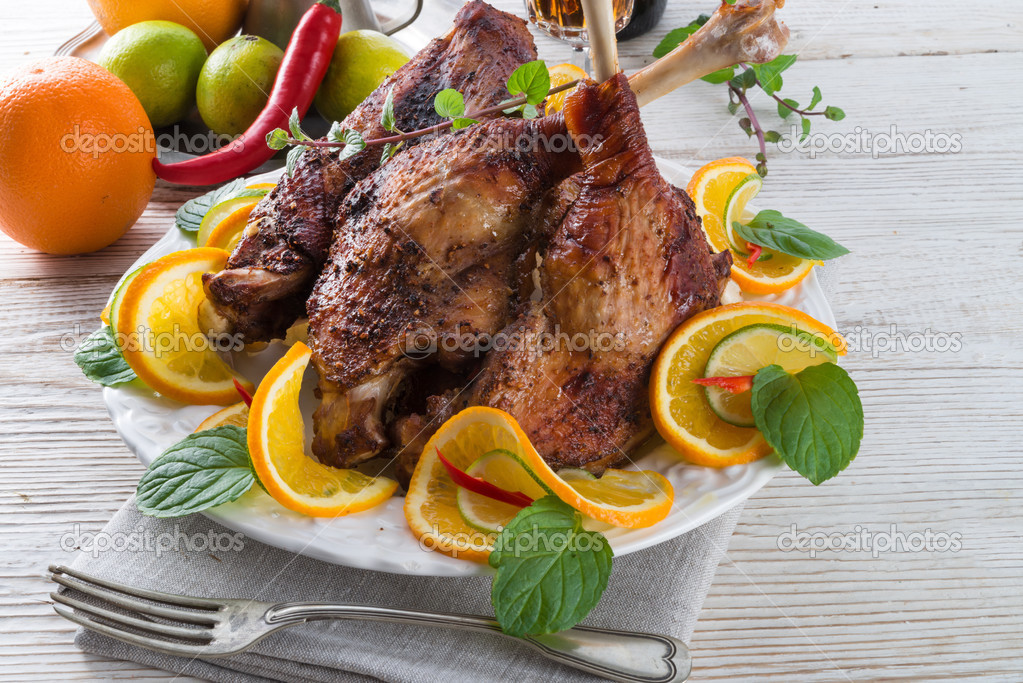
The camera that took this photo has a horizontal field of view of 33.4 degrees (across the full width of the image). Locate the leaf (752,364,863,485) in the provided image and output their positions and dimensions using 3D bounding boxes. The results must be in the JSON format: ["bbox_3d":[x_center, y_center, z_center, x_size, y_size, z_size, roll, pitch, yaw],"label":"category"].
[{"bbox_3d":[0.102,0.029,0.587,0.037,0.011,0.043,-1,60,-8],"label":"leaf"}]

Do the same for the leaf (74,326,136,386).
[{"bbox_3d":[-0.154,0.006,0.659,0.036,0.013,0.030,-18,47,0],"label":"leaf"}]

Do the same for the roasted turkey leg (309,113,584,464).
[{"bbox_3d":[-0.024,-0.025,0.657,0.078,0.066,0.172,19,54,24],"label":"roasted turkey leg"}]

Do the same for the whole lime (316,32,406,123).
[{"bbox_3d":[-0.072,-0.128,0.825,0.047,0.044,0.045,0,37,0],"label":"whole lime"}]

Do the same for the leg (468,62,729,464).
[{"bbox_3d":[0.033,-0.024,0.638,0.084,0.066,0.172,4,58,6],"label":"leg"}]

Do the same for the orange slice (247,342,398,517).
[{"bbox_3d":[-0.069,0.034,0.607,0.055,0.042,0.042,-17,40,-20],"label":"orange slice"}]

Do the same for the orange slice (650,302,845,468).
[{"bbox_3d":[0.085,0.017,0.626,0.076,0.024,0.066,4,59,-3],"label":"orange slice"}]

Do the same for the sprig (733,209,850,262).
[{"bbox_3d":[0.112,-0.042,0.681,0.046,0.012,0.023,13,53,7],"label":"sprig"}]

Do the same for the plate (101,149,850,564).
[{"bbox_3d":[-0.016,-0.001,0.687,0.290,0.027,0.290,-1,37,0],"label":"plate"}]

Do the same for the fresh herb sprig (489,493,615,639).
[{"bbox_3d":[0.013,0.074,0.560,0.041,0.015,0.046,4,59,3],"label":"fresh herb sprig"}]

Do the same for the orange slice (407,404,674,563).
[{"bbox_3d":[0.009,0.050,0.591,0.090,0.036,0.042,-4,37,-4],"label":"orange slice"}]

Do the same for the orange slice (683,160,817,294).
[{"bbox_3d":[0.097,-0.046,0.690,0.053,0.024,0.055,9,77,-7],"label":"orange slice"}]

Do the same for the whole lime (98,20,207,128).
[{"bbox_3d":[-0.174,-0.130,0.828,0.053,0.051,0.053,-1,37,0],"label":"whole lime"}]

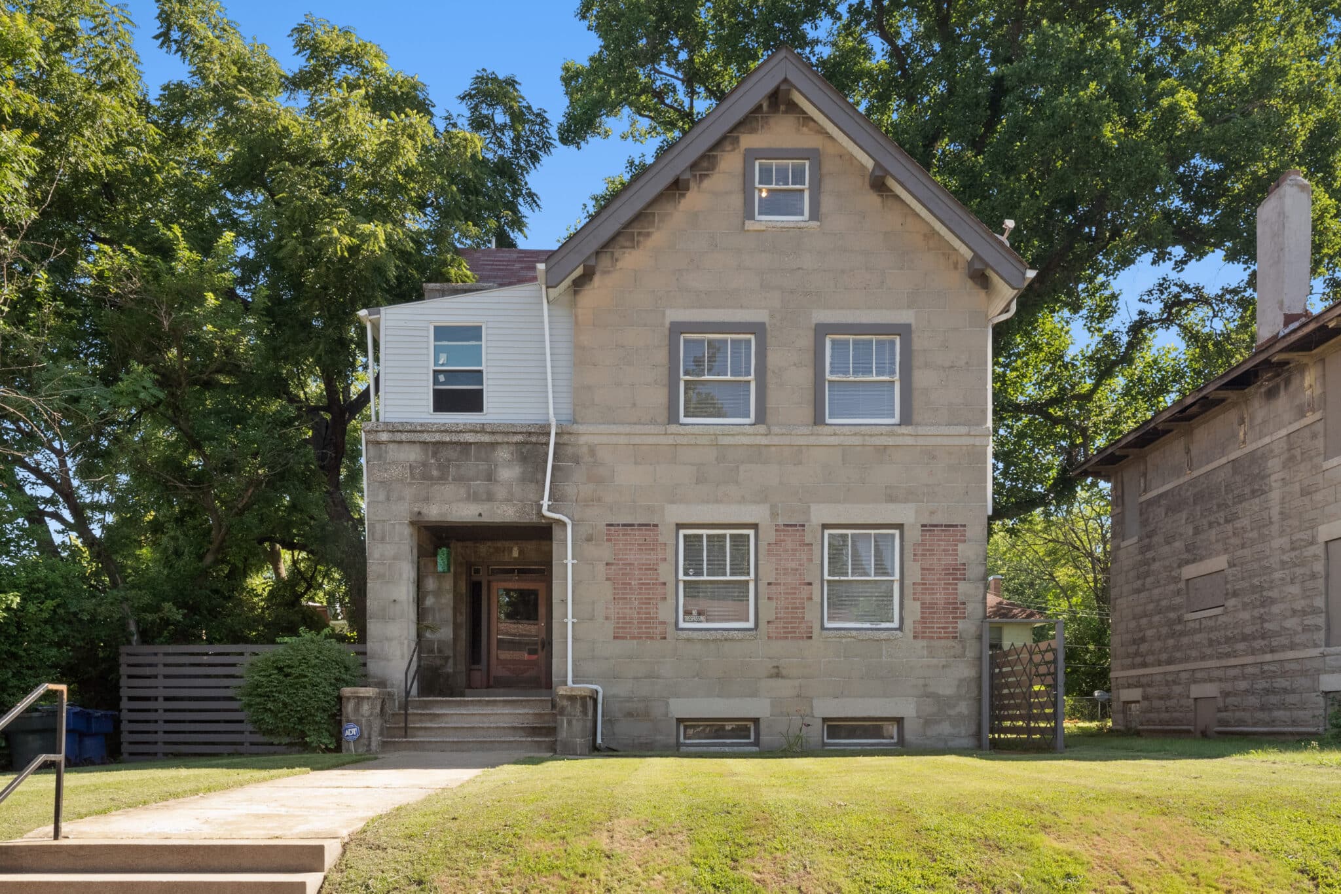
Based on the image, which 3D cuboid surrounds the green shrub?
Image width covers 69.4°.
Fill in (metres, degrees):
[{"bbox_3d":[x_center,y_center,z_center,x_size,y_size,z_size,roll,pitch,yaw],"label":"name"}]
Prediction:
[{"bbox_3d":[-5.740,3.740,15.000,1.840,1.860,1.700,0,0,0],"label":"green shrub"}]

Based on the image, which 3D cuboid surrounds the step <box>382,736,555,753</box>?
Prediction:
[{"bbox_3d":[-3.040,4.500,14.700,2.620,0.200,0.320,0,0,0],"label":"step"}]

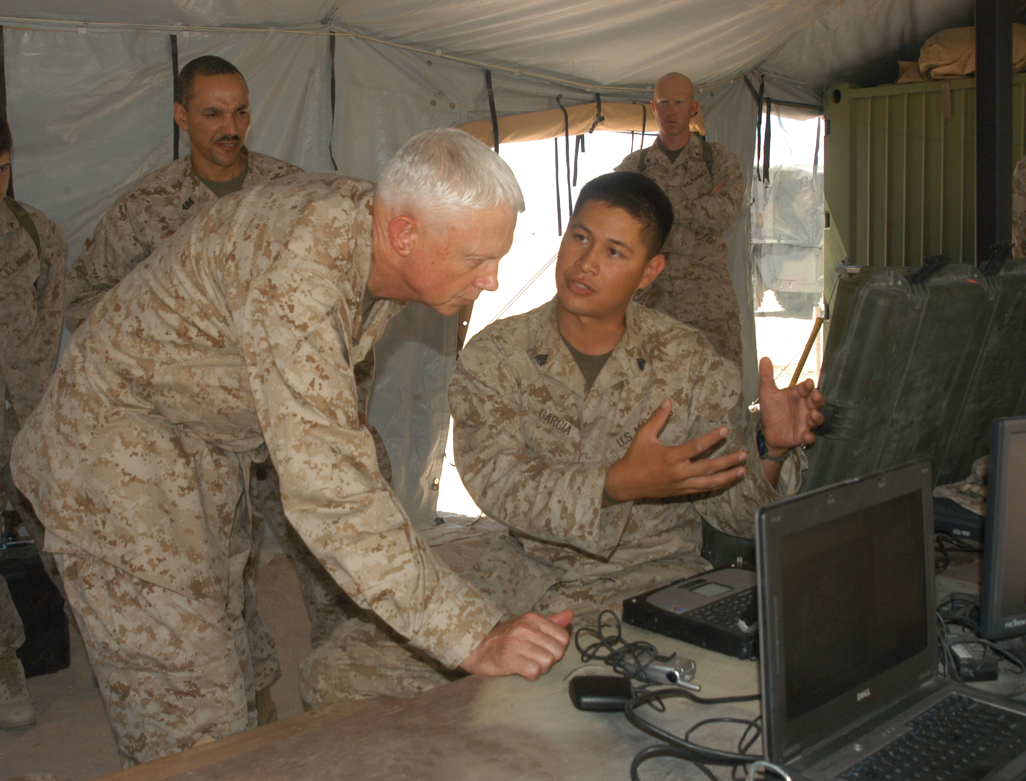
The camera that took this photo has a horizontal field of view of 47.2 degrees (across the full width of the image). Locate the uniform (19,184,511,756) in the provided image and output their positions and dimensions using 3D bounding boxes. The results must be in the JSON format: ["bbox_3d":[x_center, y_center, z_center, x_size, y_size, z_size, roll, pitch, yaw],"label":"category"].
[{"bbox_3d":[-0.394,0.352,1.827,0.800,1.320,0.560,0,8,8],"label":"uniform"}]

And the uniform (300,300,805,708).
[{"bbox_3d":[0.120,0.418,2.112,0.780,1.130,0.640,3,9,25],"label":"uniform"}]

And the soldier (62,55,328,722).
[{"bbox_3d":[-0.701,0.087,2.932,0.670,1.790,0.420,-4,9,-22],"label":"soldier"}]

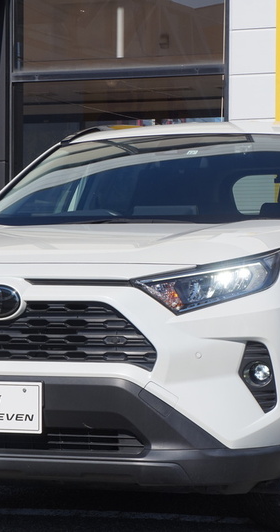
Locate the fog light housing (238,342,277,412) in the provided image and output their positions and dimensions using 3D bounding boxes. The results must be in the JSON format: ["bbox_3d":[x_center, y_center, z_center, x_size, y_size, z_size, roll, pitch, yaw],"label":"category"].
[{"bbox_3d":[0.384,0.363,5.417,0.135,0.240,0.120,0,-1,9],"label":"fog light housing"}]

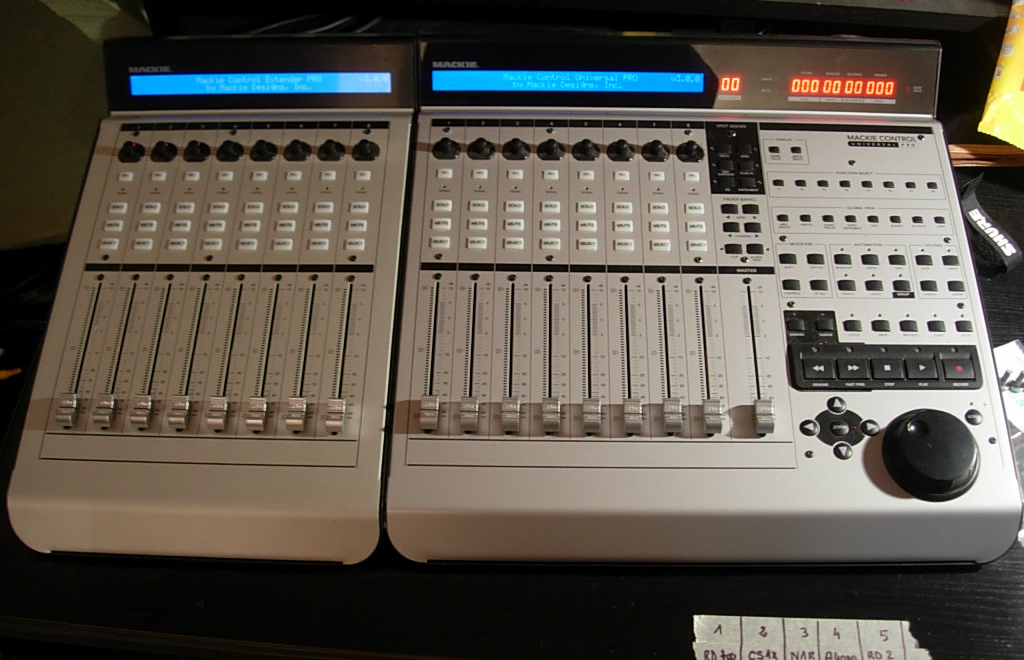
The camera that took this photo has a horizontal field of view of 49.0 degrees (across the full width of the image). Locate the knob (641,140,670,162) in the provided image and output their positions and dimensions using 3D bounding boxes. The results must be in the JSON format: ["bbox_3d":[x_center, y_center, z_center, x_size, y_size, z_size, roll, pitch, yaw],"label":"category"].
[{"bbox_3d":[0.115,-0.144,0.892,0.022,0.013,0.022,1,60,2],"label":"knob"}]

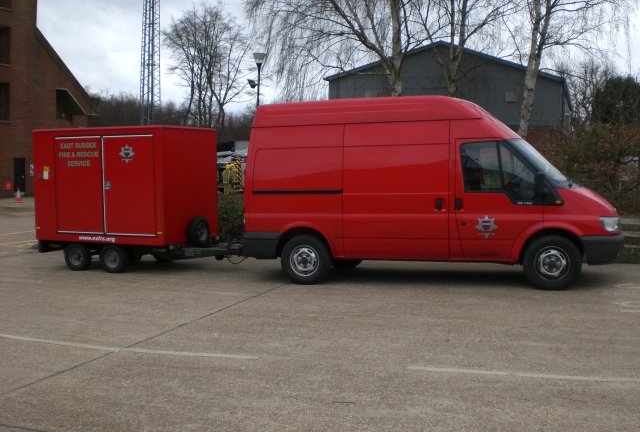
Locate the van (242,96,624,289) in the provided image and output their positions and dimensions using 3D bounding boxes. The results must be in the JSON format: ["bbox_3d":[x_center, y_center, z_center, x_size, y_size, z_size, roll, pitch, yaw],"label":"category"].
[{"bbox_3d":[1.621,-0.370,10.325,5.200,2.570,2.060,0,4,10],"label":"van"}]

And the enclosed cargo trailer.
[{"bbox_3d":[-2.691,-0.264,11.508,3.670,2.280,1.550,1,4,23],"label":"enclosed cargo trailer"}]

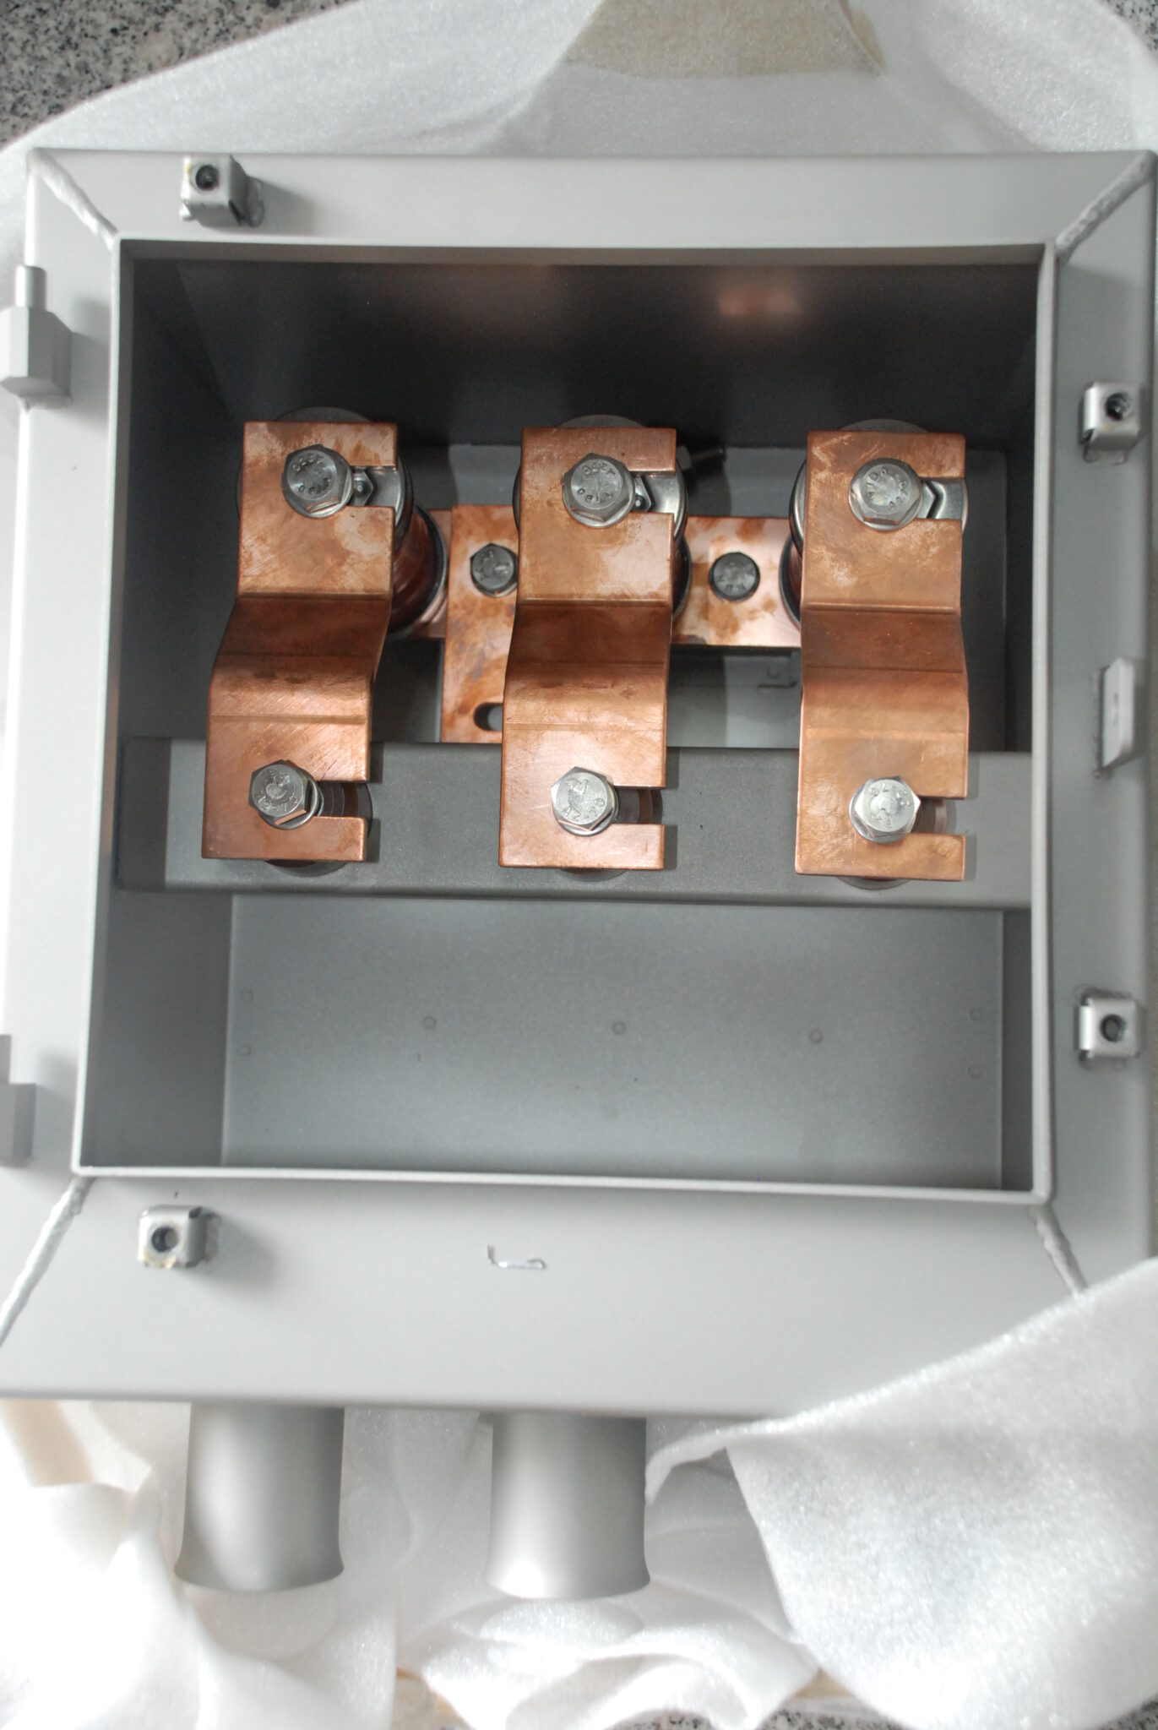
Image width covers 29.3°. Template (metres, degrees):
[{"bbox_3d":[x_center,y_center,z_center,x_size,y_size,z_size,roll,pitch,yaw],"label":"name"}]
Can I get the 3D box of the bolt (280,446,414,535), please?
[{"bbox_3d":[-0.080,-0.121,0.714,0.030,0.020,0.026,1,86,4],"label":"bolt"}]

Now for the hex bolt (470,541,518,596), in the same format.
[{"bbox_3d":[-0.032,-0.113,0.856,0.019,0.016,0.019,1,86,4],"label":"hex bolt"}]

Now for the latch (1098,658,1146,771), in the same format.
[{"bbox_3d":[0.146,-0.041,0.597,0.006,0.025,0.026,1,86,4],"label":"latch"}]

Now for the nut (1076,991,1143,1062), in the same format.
[{"bbox_3d":[0.141,0.044,0.595,0.015,0.018,0.019,1,86,4],"label":"nut"}]

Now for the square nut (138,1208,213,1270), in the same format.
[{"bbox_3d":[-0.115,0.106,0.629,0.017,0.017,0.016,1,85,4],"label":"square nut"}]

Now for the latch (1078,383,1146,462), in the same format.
[{"bbox_3d":[0.145,-0.122,0.607,0.015,0.018,0.019,1,86,4],"label":"latch"}]

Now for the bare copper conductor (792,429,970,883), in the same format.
[{"bbox_3d":[0.094,-0.067,0.688,0.050,0.035,0.144,1,86,4],"label":"bare copper conductor"}]

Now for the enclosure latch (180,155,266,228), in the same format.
[{"bbox_3d":[-0.104,-0.192,0.630,0.020,0.018,0.015,1,86,4],"label":"enclosure latch"}]

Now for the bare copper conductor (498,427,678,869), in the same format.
[{"bbox_3d":[0.004,-0.070,0.694,0.050,0.035,0.144,1,86,4],"label":"bare copper conductor"}]

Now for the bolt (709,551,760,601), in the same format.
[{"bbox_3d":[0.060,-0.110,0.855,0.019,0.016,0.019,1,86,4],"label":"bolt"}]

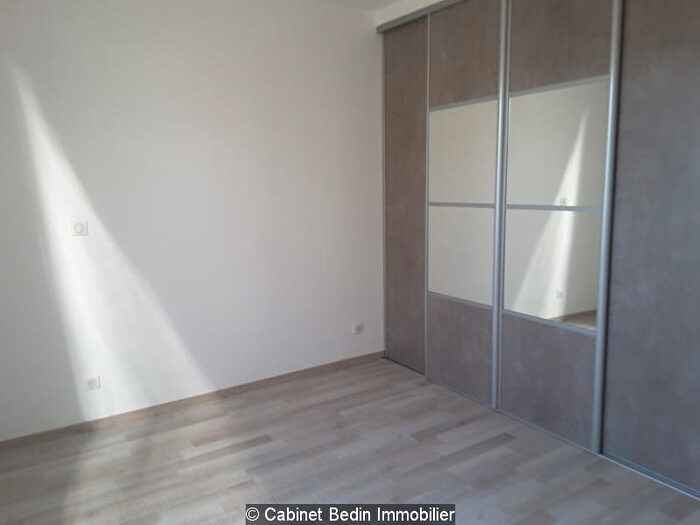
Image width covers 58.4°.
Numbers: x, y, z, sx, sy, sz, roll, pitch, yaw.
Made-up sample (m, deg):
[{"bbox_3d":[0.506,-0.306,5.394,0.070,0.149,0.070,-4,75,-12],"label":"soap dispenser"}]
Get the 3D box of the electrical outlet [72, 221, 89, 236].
[{"bbox_3d":[-1.424,-0.178,3.310,0.082,0.082,0.014,-6,10,-32],"label":"electrical outlet"}]

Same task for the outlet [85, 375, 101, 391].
[{"bbox_3d":[-1.406,0.655,3.420,0.082,0.082,0.014,-6,10,-32],"label":"outlet"}]

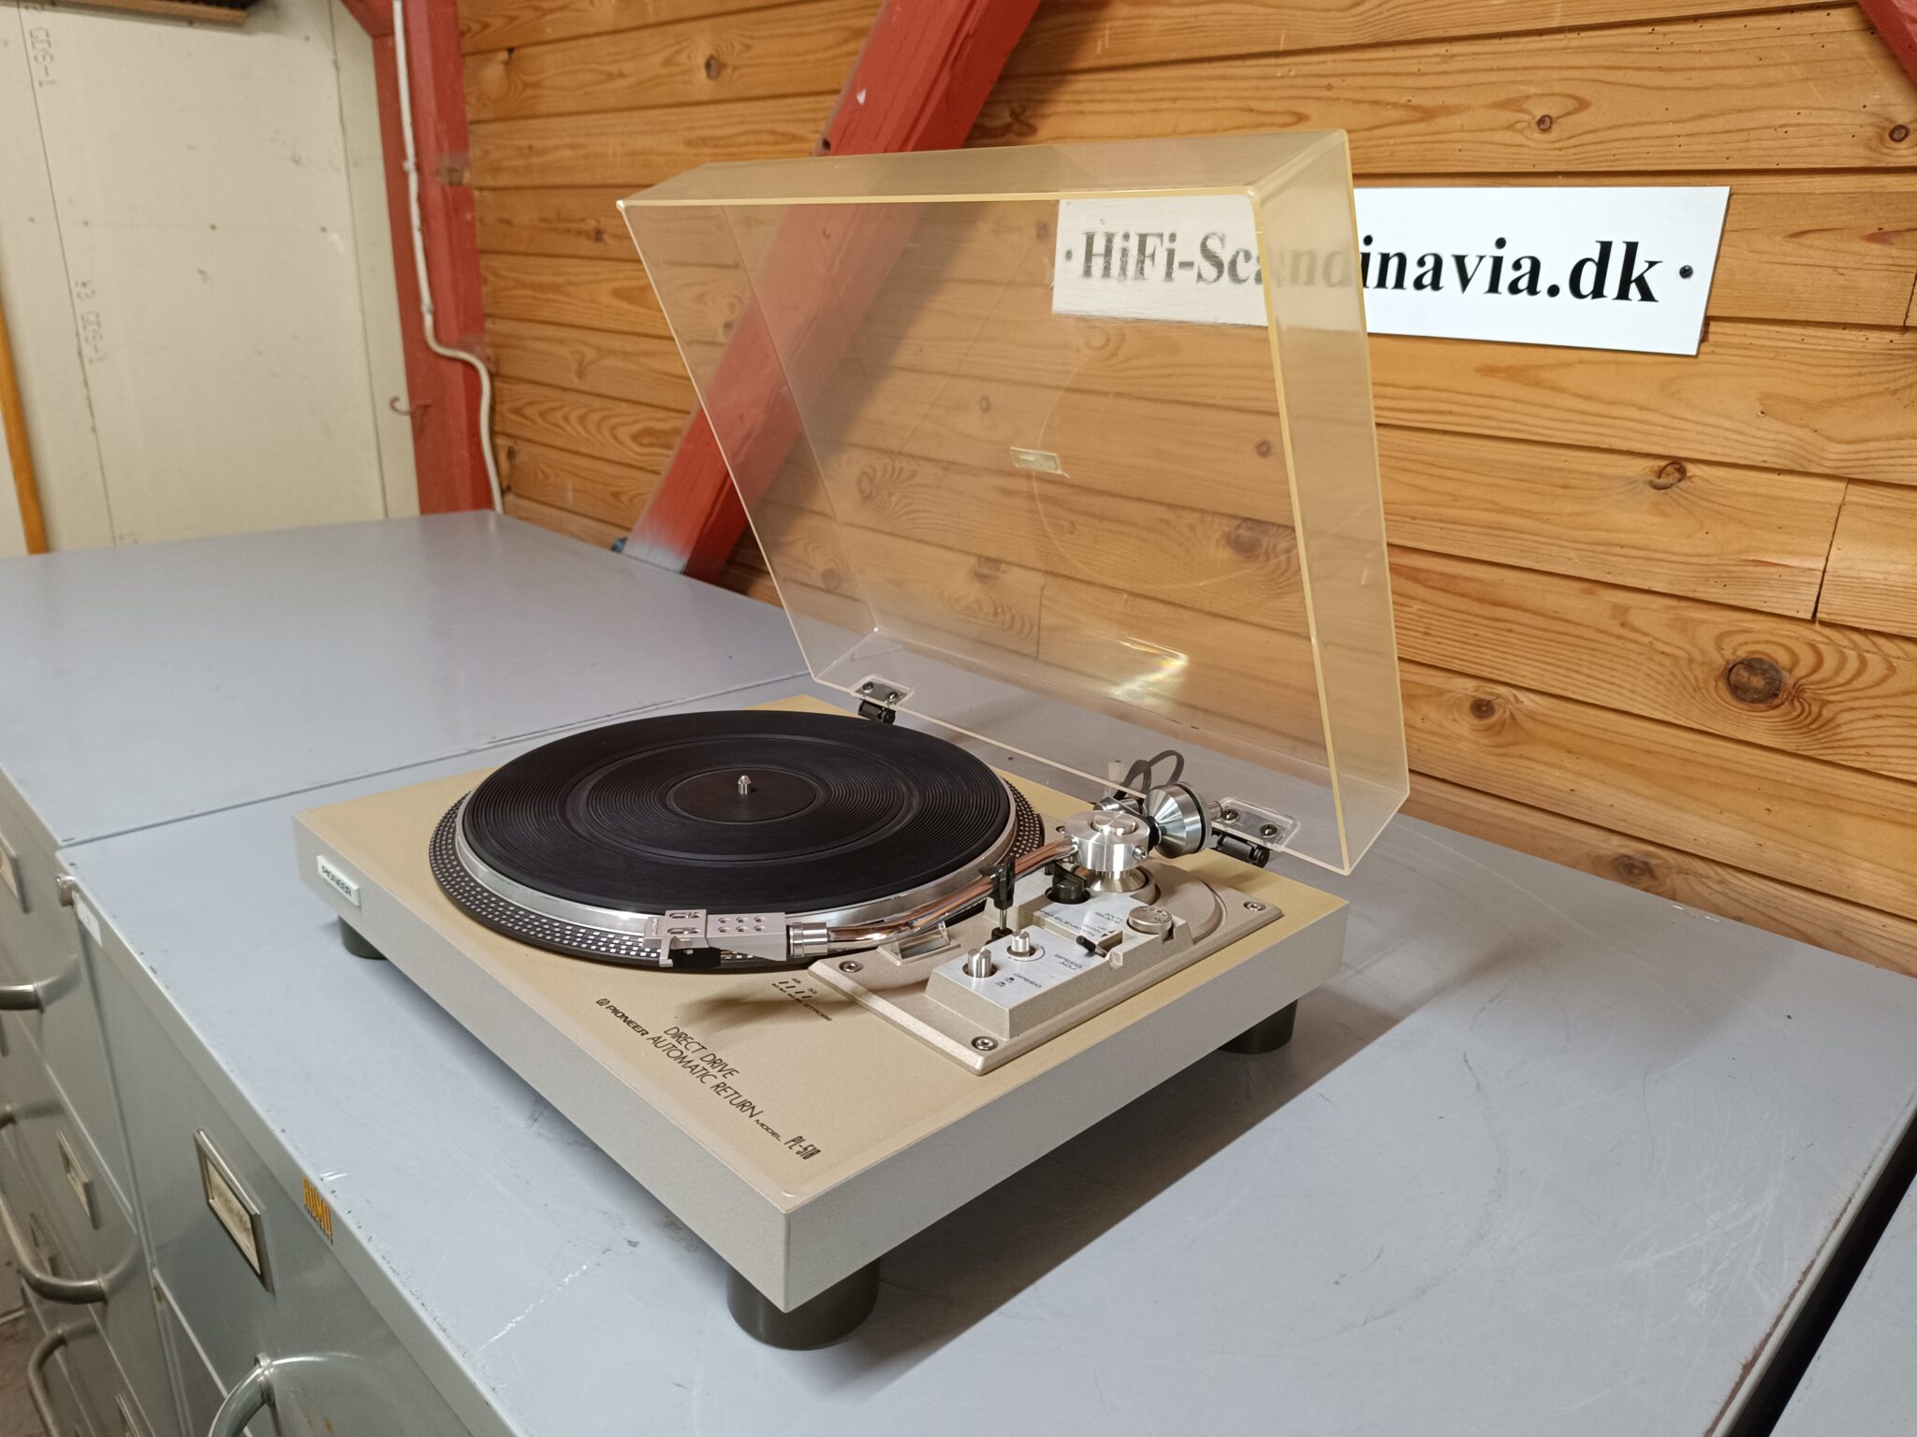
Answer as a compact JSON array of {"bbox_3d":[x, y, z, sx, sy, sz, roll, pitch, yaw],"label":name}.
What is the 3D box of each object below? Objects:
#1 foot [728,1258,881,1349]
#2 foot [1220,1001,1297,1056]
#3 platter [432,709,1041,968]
[{"bbox_3d":[-0.057,0.197,0.488,0.055,0.033,0.055,2,18,-1],"label":"foot"},{"bbox_3d":[0.145,0.143,0.678,0.055,0.033,0.055,-15,25,-42],"label":"foot"},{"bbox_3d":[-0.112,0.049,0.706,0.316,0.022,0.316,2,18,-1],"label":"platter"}]

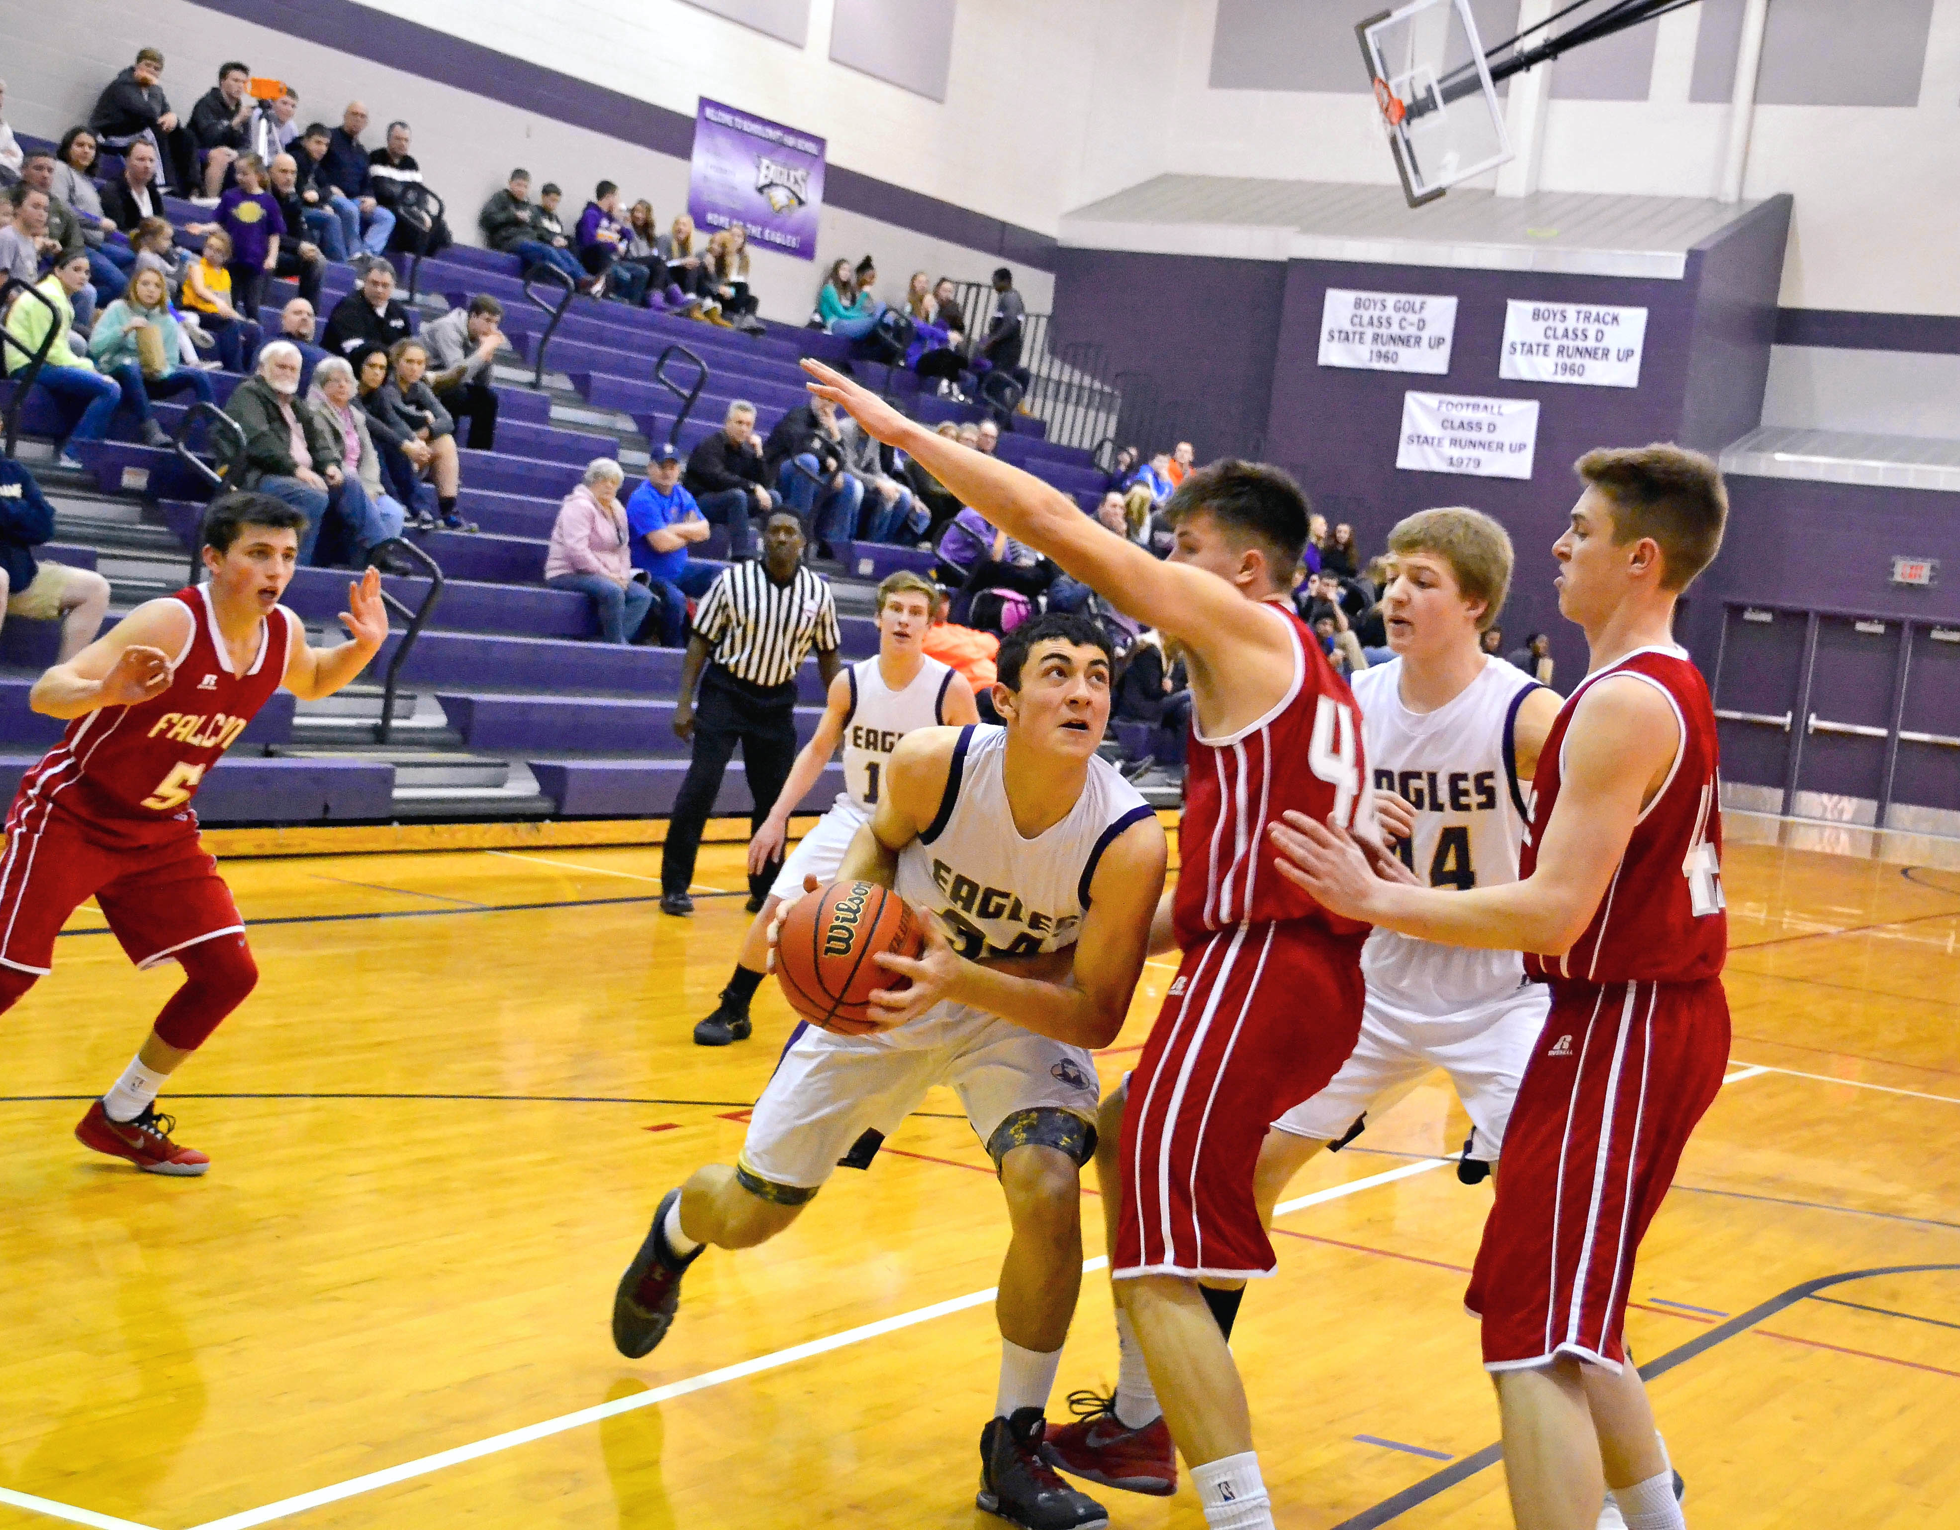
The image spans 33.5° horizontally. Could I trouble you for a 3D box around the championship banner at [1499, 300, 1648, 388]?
[{"bbox_3d":[6.219,-4.409,34.053,1.518,0.834,0.020,8,3,28],"label":"championship banner"}]

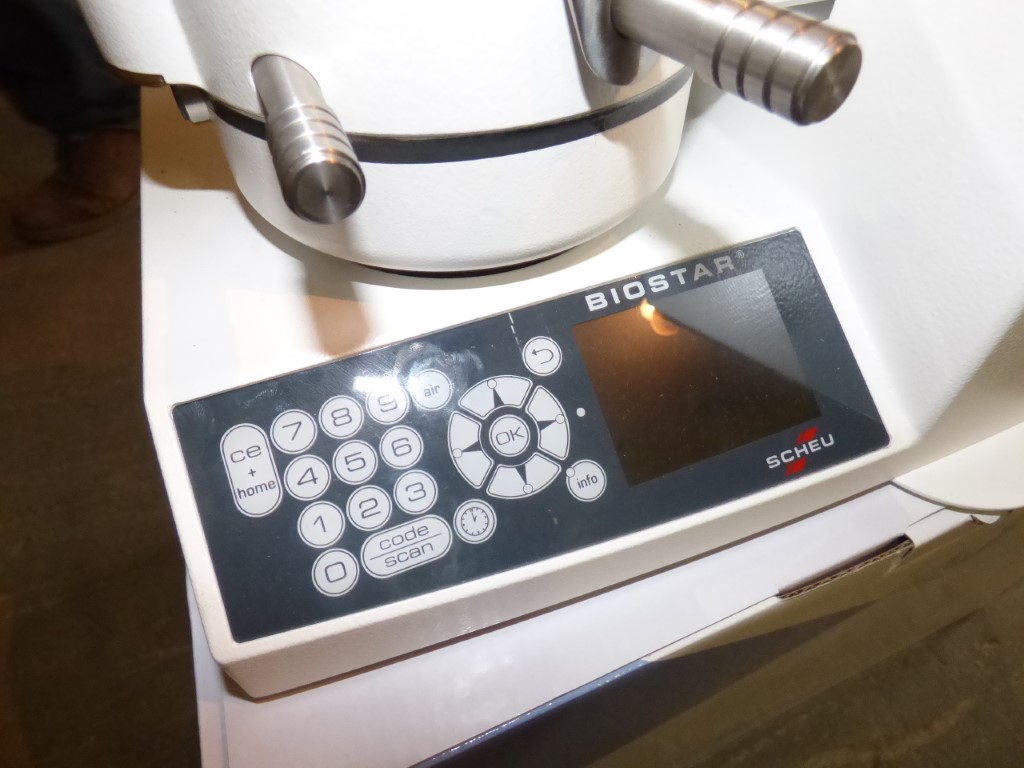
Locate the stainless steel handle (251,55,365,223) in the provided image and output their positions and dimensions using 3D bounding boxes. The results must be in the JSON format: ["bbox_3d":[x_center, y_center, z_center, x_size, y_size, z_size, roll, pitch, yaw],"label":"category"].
[{"bbox_3d":[-0.057,-0.071,0.163,0.020,0.020,0.072,-21,52,-8],"label":"stainless steel handle"}]

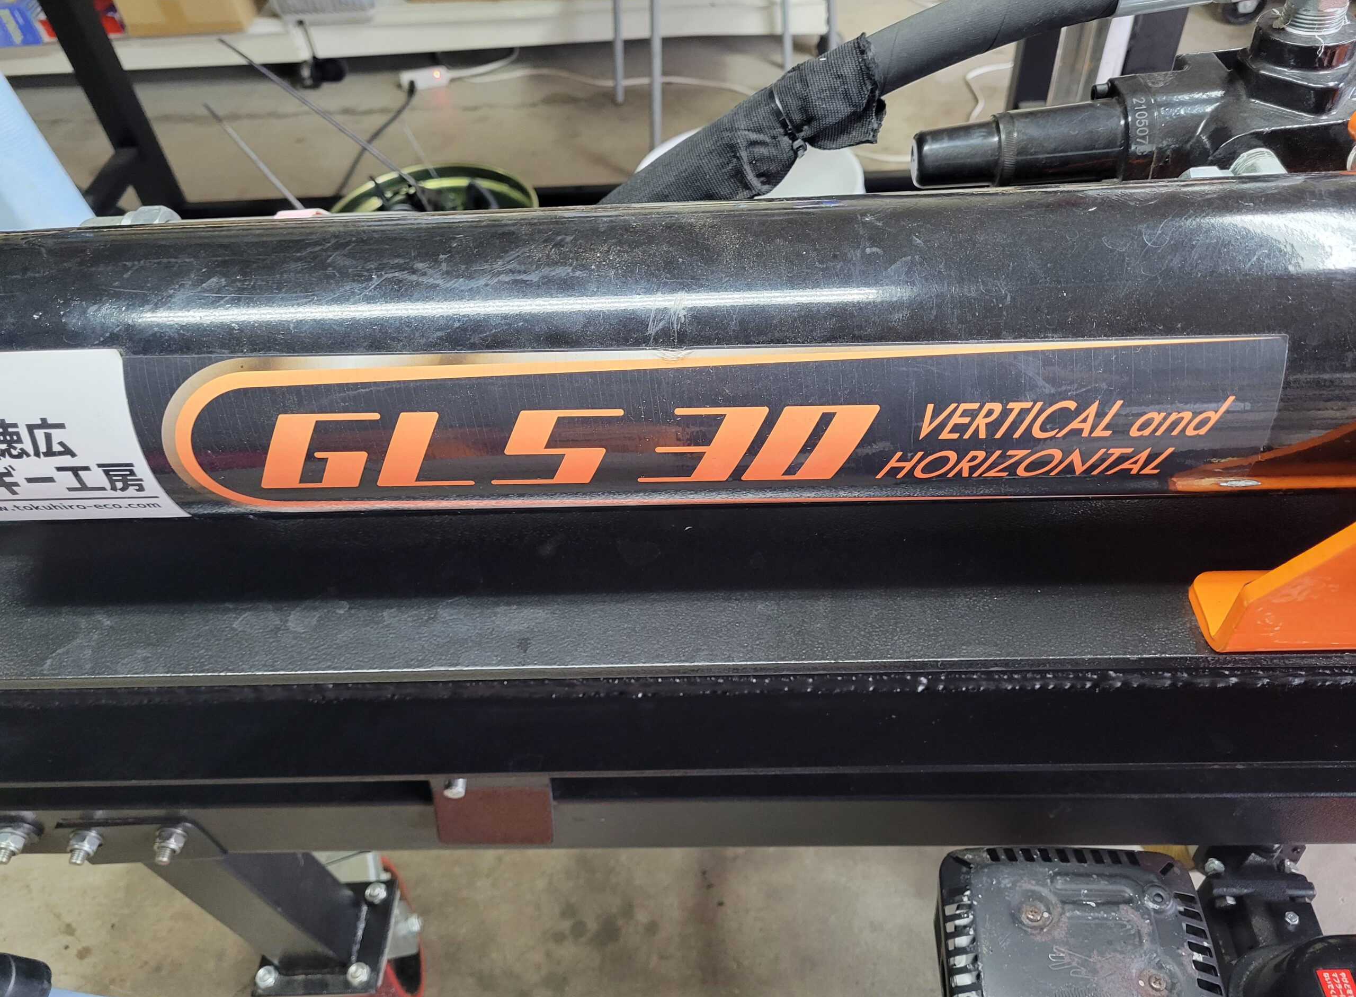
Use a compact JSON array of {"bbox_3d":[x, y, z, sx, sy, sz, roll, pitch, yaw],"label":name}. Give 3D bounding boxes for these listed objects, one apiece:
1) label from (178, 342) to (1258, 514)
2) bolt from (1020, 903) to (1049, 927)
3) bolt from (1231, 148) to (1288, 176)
[{"bbox_3d":[0.005,-0.023,0.412,0.459,0.081,0.015,-1,42,4],"label":"label"},{"bbox_3d":[0.214,0.250,0.610,0.015,0.006,0.015,-2,45,5],"label":"bolt"},{"bbox_3d":[0.271,-0.152,0.475,0.025,0.021,0.022,-2,45,5],"label":"bolt"}]

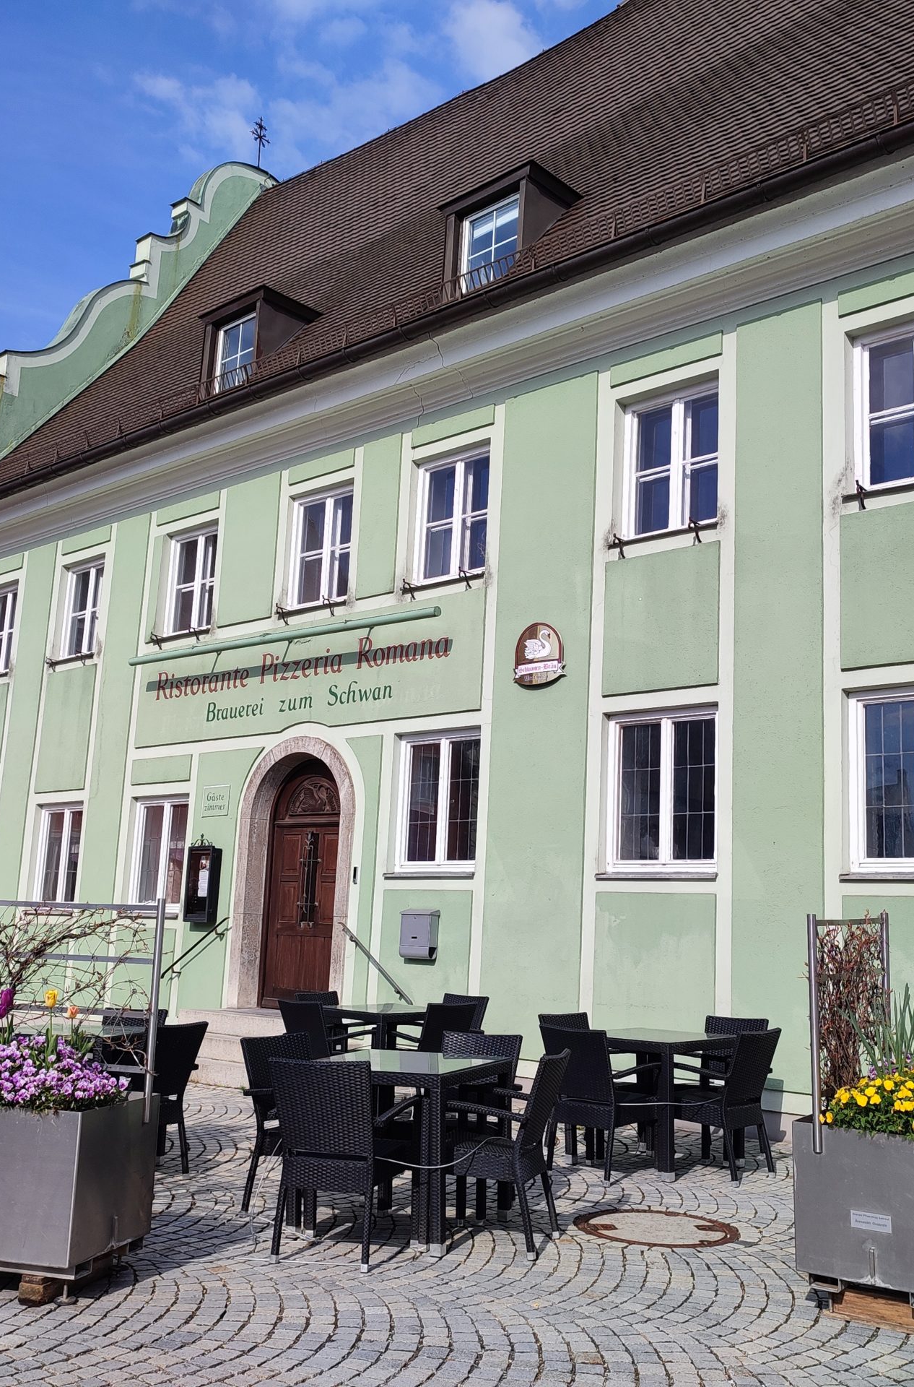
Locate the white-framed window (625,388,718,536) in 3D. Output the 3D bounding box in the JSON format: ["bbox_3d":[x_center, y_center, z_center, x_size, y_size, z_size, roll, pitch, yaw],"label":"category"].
[{"bbox_3d":[1.720,-1.780,10.497,0.922,1.102,0.150,-7,-15,42],"label":"white-framed window"}]

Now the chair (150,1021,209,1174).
[{"bbox_3d":[-1.741,2.177,7.123,0.560,0.845,0.560,-5,-13,34],"label":"chair"}]

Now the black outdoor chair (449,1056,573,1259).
[{"bbox_3d":[0.189,2.065,6.109,0.560,0.845,0.560,-1,-12,18],"label":"black outdoor chair"}]

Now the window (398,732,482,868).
[{"bbox_3d":[-0.126,0.959,11.708,1.040,1.225,0.100,-7,-15,42],"label":"window"}]

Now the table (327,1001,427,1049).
[{"bbox_3d":[-0.596,2.753,9.993,0.800,0.750,0.800,-7,-15,39],"label":"table"}]

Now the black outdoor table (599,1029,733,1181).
[{"bbox_3d":[1.198,2.441,8.032,0.800,0.740,0.800,10,-14,-44],"label":"black outdoor table"}]

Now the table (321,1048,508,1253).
[{"bbox_3d":[-0.262,2.128,6.337,0.800,0.740,0.800,-4,-11,25],"label":"table"}]

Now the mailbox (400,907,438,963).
[{"bbox_3d":[-0.297,2.042,11.283,0.381,0.415,0.130,-7,-15,42],"label":"mailbox"}]

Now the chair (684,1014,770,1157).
[{"bbox_3d":[1.625,2.467,8.371,0.570,0.840,0.570,-9,-14,44],"label":"chair"}]

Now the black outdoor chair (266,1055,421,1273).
[{"bbox_3d":[-0.490,1.972,5.719,0.560,0.830,0.570,-3,-10,19],"label":"black outdoor chair"}]

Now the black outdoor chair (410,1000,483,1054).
[{"bbox_3d":[-0.244,2.647,9.589,0.560,0.845,0.560,13,-15,-42],"label":"black outdoor chair"}]

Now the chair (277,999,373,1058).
[{"bbox_3d":[-0.990,2.655,9.705,0.560,0.830,0.570,-7,-13,38],"label":"chair"}]

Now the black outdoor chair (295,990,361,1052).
[{"bbox_3d":[-0.922,2.741,10.263,0.560,0.845,0.560,-7,-15,39],"label":"black outdoor chair"}]

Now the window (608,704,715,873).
[{"bbox_3d":[1.572,0.750,10.030,1.018,1.182,0.150,-7,-15,42],"label":"window"}]

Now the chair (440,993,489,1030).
[{"bbox_3d":[-0.099,2.785,10.395,0.570,0.840,0.570,-8,-13,42],"label":"chair"}]

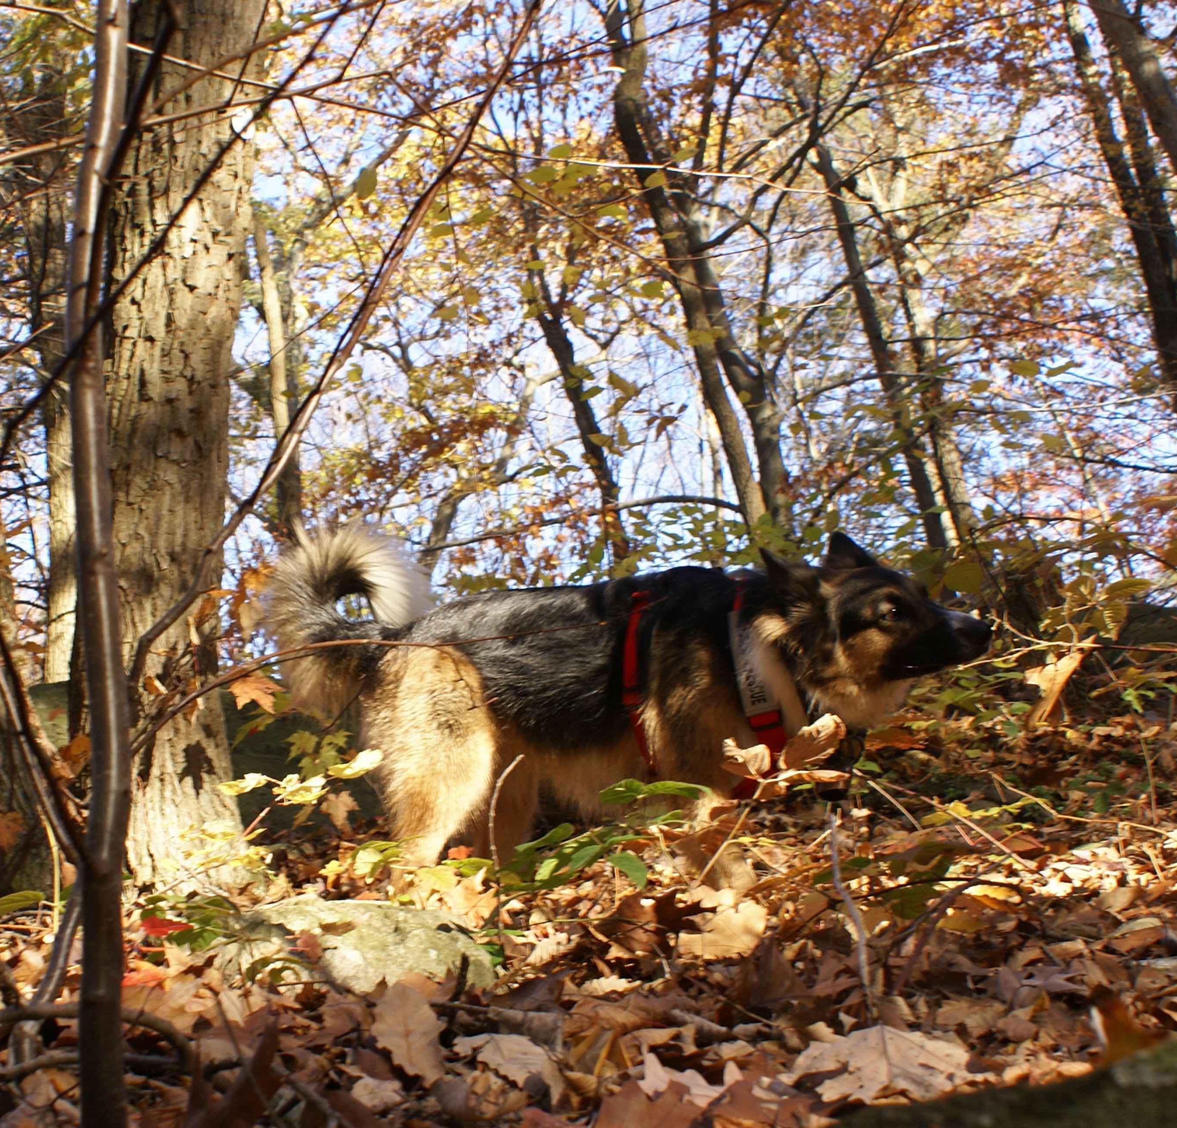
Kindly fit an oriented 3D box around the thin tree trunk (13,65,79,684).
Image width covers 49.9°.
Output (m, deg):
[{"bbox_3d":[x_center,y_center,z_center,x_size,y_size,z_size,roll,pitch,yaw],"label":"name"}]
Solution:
[{"bbox_3d":[-2.656,-0.994,6.300,0.184,3.178,0.184,-1,-8,-23],"label":"thin tree trunk"}]

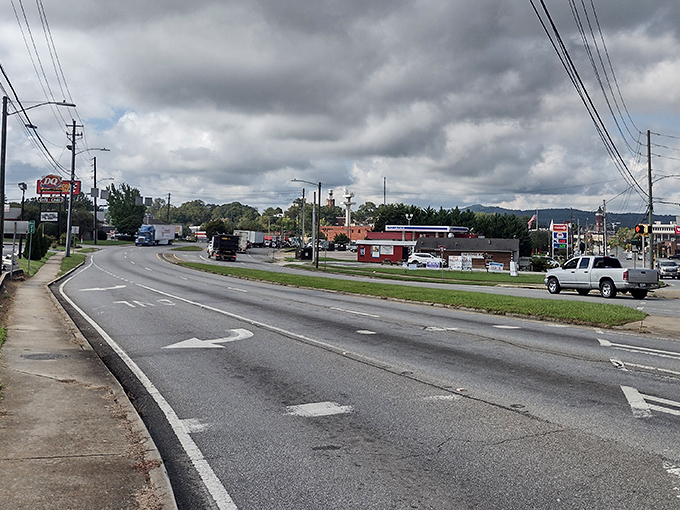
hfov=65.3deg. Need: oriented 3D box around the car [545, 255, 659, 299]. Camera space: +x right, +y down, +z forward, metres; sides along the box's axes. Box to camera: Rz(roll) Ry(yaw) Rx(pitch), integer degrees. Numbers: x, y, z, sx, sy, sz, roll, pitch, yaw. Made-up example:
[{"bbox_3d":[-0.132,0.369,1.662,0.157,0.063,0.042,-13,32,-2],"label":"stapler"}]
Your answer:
[{"bbox_3d":[12.476,1.072,25.764,2.030,1.900,5.780,1,-1,-16],"label":"car"}]

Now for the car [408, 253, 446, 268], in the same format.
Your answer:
[{"bbox_3d":[10.600,0.680,64.200,4.680,1.680,1.880,2,0,22],"label":"car"}]

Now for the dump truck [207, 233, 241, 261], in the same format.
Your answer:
[{"bbox_3d":[-15.300,-0.920,69.000,2.500,3.200,7.900,2,1,-24],"label":"dump truck"}]

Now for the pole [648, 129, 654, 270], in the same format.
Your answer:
[{"bbox_3d":[23.430,-3.600,40.000,0.300,11.600,0.300,-1,-1,0],"label":"pole"}]

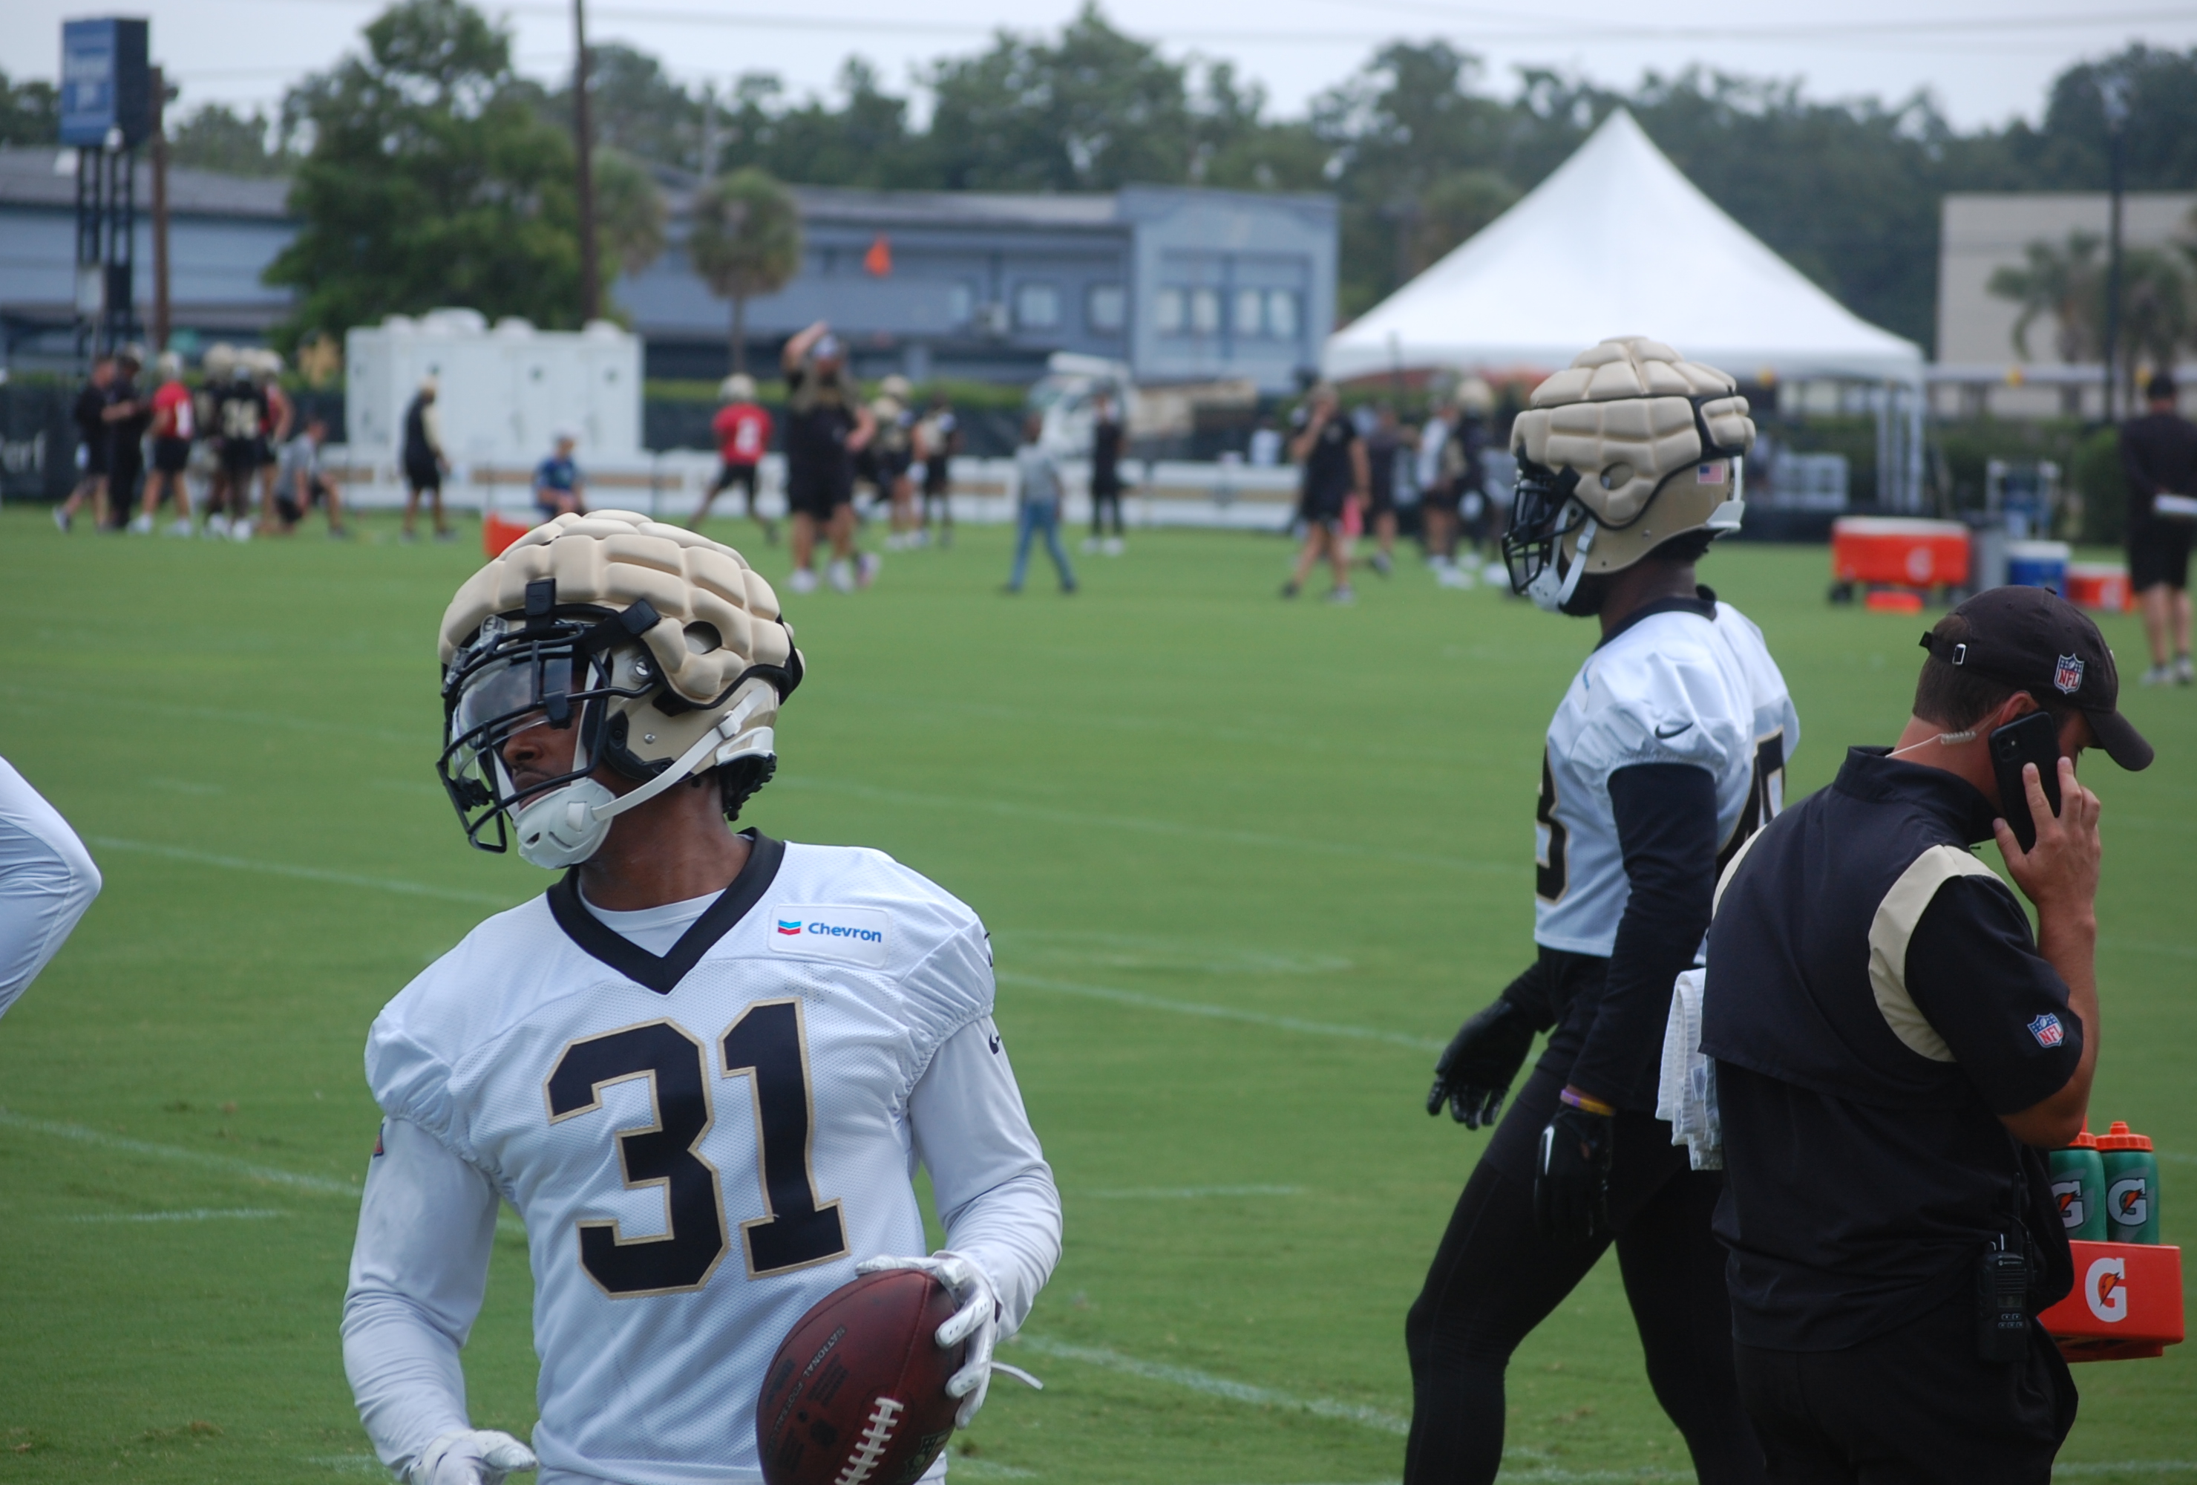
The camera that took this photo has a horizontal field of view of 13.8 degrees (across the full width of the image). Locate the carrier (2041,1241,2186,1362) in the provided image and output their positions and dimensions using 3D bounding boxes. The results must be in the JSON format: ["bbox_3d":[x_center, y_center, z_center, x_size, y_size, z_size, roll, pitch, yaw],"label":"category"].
[{"bbox_3d":[1.254,0.699,11.400,0.210,0.160,0.280,1,-3,-1],"label":"carrier"}]

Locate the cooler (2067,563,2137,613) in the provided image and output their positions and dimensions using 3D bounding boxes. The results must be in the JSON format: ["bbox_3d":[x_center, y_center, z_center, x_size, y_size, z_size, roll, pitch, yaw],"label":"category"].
[{"bbox_3d":[7.834,-1.206,71.200,0.500,0.360,0.350,0,3,-9],"label":"cooler"}]

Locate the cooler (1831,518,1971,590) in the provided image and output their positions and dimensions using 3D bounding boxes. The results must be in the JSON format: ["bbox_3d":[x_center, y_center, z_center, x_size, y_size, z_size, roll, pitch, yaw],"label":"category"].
[{"bbox_3d":[6.279,-1.466,71.200,1.060,0.540,0.500,2,3,-2],"label":"cooler"}]

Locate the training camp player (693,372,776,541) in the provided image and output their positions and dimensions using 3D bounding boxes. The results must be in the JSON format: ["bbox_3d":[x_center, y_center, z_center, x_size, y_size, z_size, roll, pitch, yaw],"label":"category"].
[{"bbox_3d":[-3.813,-2.981,95.500,0.800,1.760,0.620,0,3,-20],"label":"training camp player"}]

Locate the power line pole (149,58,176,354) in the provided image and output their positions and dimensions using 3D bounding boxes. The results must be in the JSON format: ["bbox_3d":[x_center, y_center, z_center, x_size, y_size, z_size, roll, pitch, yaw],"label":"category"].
[{"bbox_3d":[-25.149,-13.417,245.000,0.600,9.500,0.500,-2,3,-6],"label":"power line pole"}]

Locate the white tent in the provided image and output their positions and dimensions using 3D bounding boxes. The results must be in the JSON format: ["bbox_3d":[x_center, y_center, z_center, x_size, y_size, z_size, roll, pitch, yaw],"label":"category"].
[{"bbox_3d":[8.214,-6.821,142.500,9.150,6.100,9.150,1,3,2],"label":"white tent"}]

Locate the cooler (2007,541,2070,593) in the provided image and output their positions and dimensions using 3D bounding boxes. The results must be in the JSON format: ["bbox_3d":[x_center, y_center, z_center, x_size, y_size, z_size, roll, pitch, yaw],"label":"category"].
[{"bbox_3d":[7.257,-1.265,70.300,0.470,0.500,0.450,1,3,0],"label":"cooler"}]

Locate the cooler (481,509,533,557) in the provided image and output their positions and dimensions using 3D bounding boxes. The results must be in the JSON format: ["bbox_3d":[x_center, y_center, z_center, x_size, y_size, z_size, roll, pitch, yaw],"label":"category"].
[{"bbox_3d":[-5.171,-1.808,80.000,0.480,0.400,0.360,1,3,-6],"label":"cooler"}]

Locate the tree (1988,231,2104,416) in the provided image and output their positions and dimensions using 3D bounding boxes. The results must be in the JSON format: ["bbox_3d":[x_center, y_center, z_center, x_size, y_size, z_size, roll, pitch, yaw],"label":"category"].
[{"bbox_3d":[23.549,-9.866,225.000,2.900,5.500,2.900,1,3,0],"label":"tree"}]

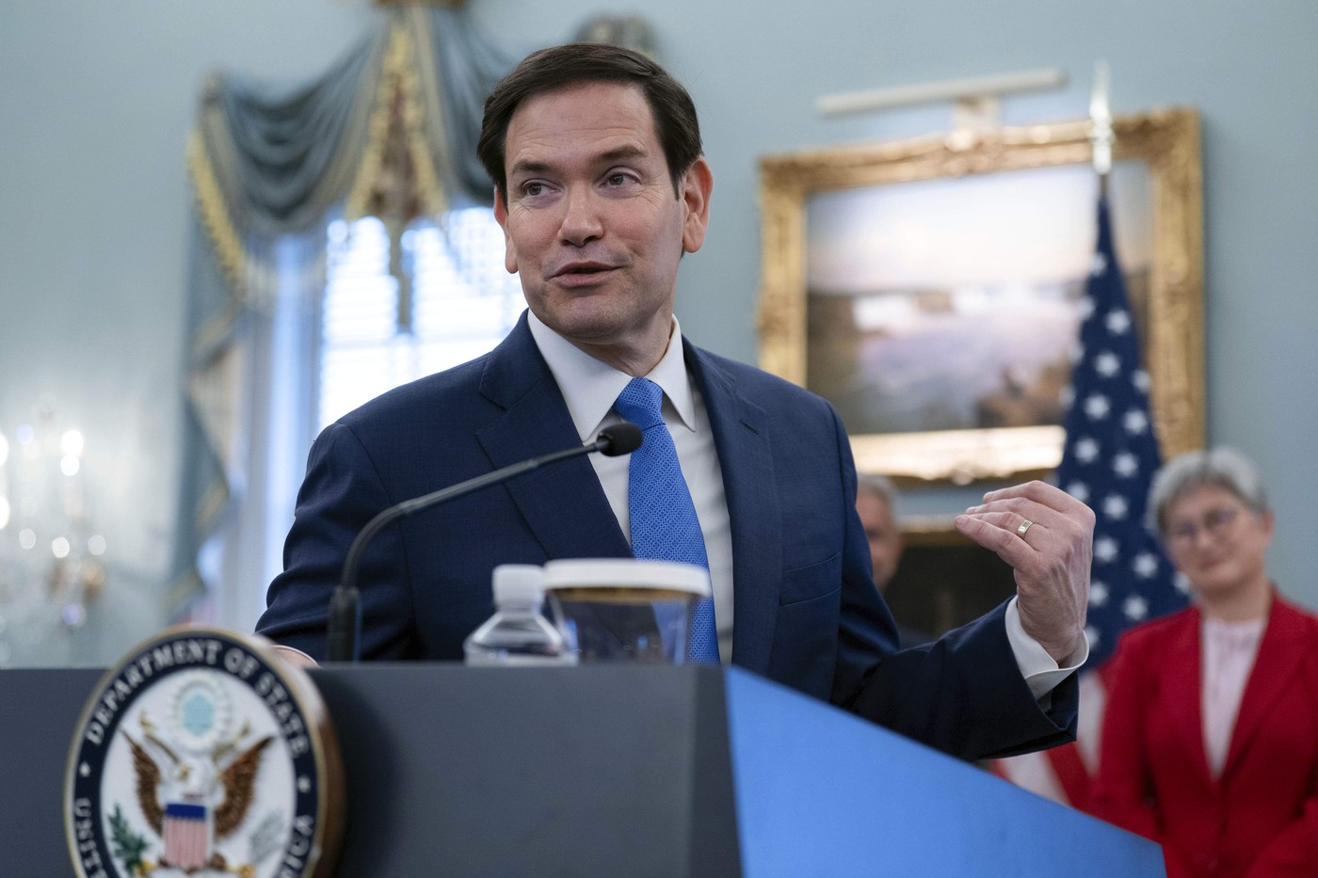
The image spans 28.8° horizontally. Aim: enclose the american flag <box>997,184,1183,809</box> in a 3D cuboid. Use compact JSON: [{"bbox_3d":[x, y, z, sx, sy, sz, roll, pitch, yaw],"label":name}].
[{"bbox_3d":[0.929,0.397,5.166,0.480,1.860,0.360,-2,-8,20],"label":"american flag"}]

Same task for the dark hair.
[{"bbox_3d":[-0.056,-0.242,2.080,0.178,0.180,0.205,-5,4,16],"label":"dark hair"}]

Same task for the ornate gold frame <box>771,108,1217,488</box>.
[{"bbox_3d":[0.742,-0.306,6.026,1.109,0.833,0.100,-3,-8,28],"label":"ornate gold frame"}]

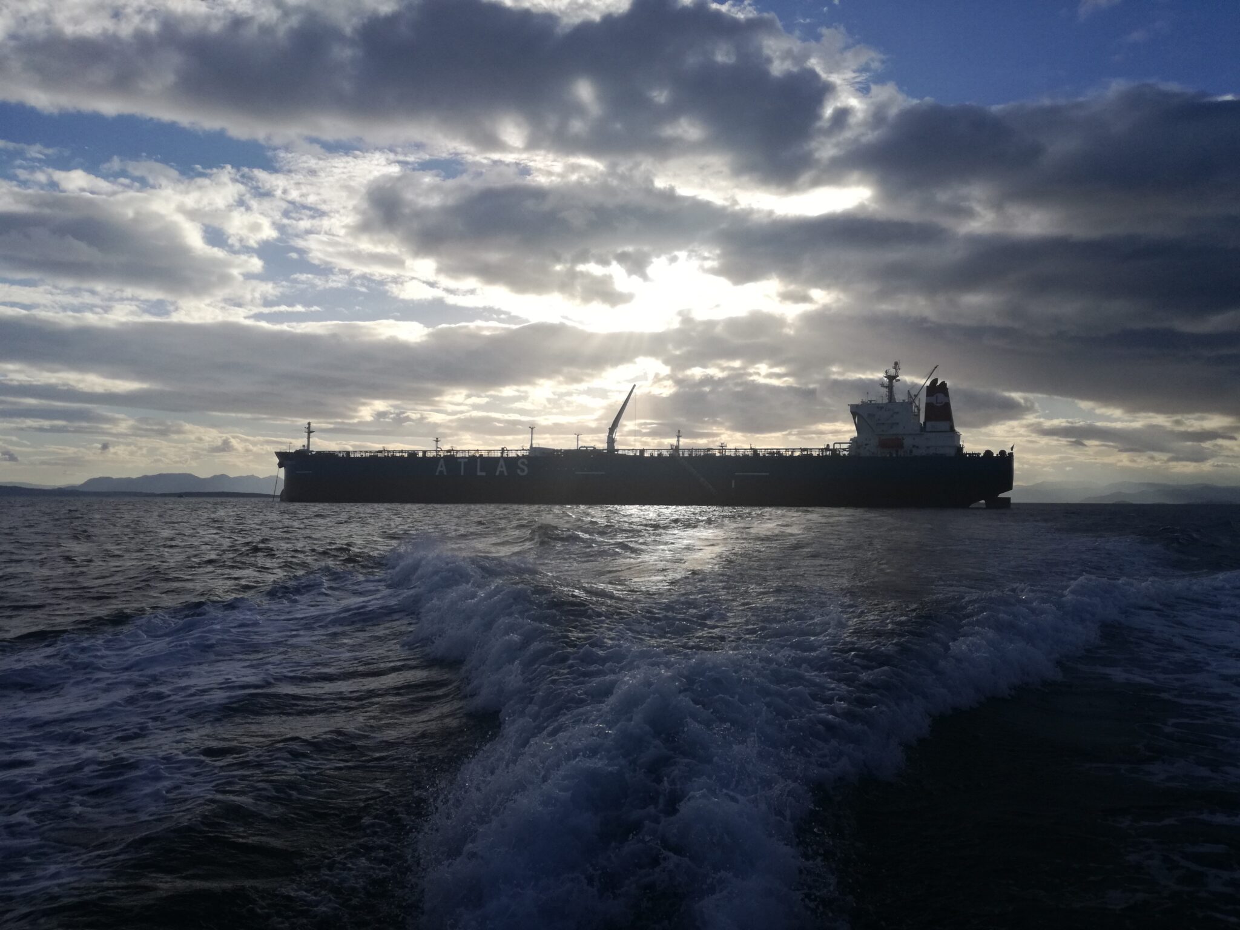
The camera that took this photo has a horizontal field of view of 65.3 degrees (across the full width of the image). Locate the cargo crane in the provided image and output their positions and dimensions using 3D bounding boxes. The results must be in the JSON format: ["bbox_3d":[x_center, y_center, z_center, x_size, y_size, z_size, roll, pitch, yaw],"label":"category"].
[{"bbox_3d":[0.607,-14.196,303.178,9.800,22.000,2.900,0,-2,19],"label":"cargo crane"}]

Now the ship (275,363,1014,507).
[{"bbox_3d":[-7.745,-6.992,306.136,245.000,43.254,43.000,0,-2,19],"label":"ship"}]

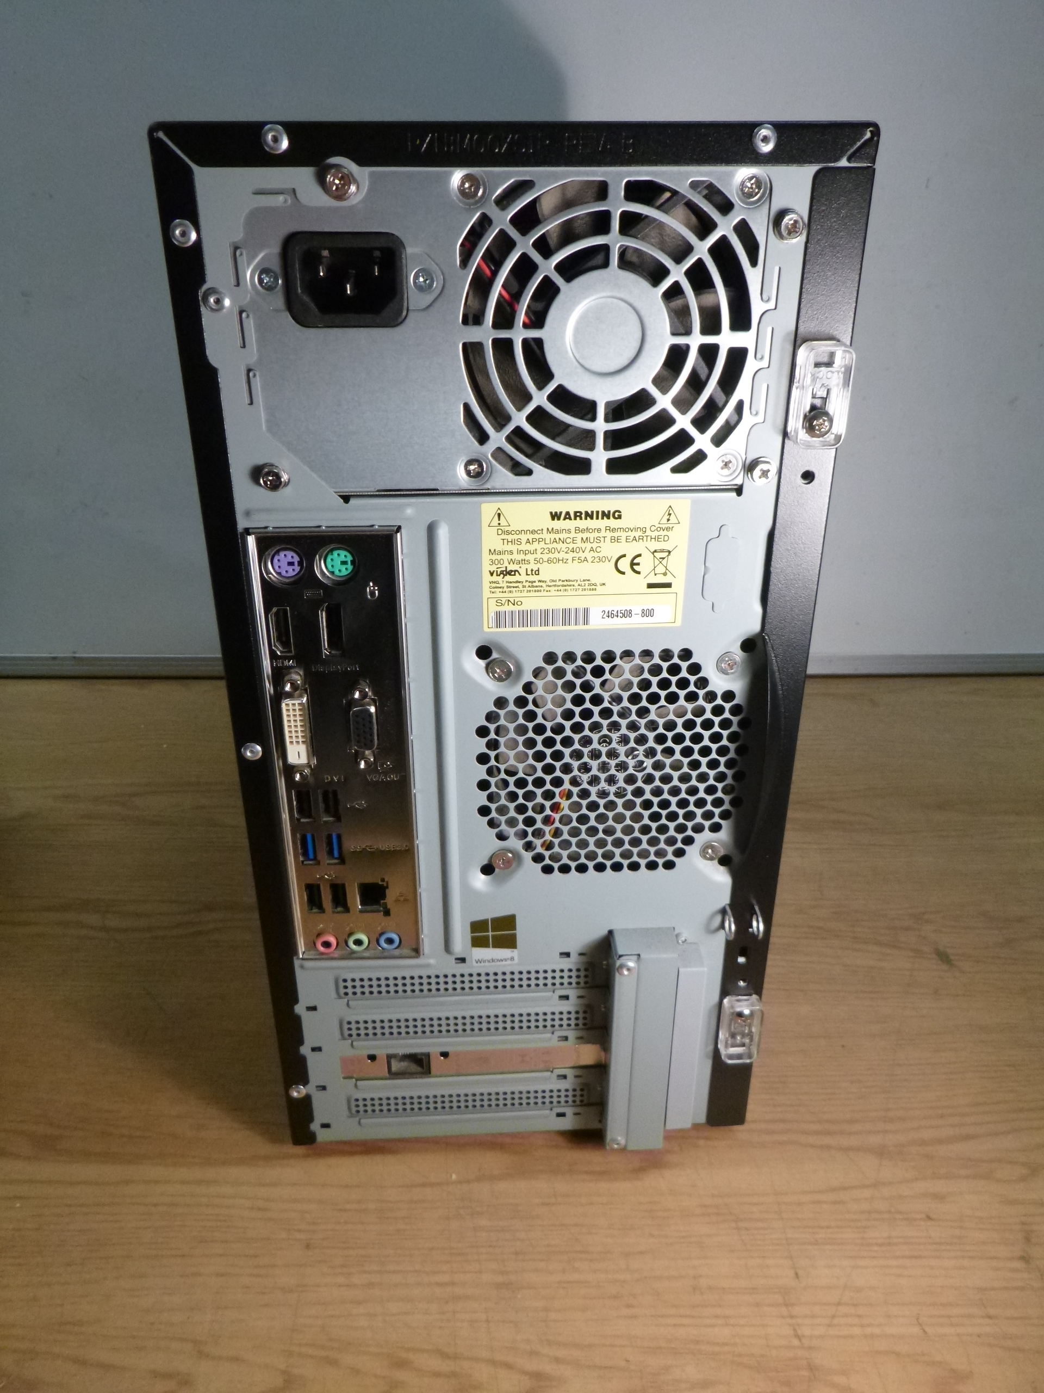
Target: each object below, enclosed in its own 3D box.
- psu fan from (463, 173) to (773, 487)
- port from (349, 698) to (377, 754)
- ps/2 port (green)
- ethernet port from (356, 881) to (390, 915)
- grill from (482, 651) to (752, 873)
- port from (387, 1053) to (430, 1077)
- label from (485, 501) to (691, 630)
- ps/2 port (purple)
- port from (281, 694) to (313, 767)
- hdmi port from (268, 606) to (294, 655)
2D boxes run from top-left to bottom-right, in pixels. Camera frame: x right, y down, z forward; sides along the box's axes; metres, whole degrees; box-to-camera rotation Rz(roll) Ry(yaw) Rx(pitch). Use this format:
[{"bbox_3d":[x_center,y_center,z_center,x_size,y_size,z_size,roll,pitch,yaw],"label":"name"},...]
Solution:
[{"bbox_3d":[0.022,-0.102,0.279,0.080,0.079,0.021,-2,27,-3],"label":"psu fan"},{"bbox_3d":[-0.050,0.008,0.321,0.009,0.017,0.010,-2,27,-3],"label":"port"},{"bbox_3d":[-0.054,-0.041,0.295,0.011,0.011,0.009,-2,27,-3],"label":"ps/2 port (green)"},{"bbox_3d":[-0.052,0.068,0.358,0.011,0.015,0.012,-2,27,-3],"label":"ethernet port"},{"bbox_3d":[0.030,0.021,0.330,0.089,0.087,0.003,-2,27,-3],"label":"grill"},{"bbox_3d":[-0.043,0.140,0.390,0.017,0.012,0.009,-1,27,-2],"label":"port"},{"bbox_3d":[0.019,-0.039,0.299,0.061,0.040,0.001,-2,27,-3],"label":"label"},{"bbox_3d":[-0.069,-0.040,0.294,0.011,0.011,0.009,-2,27,-3],"label":"ps/2 port (purple)"},{"bbox_3d":[-0.071,0.009,0.320,0.009,0.024,0.010,-2,27,-3],"label":"port"},{"bbox_3d":[-0.073,-0.022,0.308,0.006,0.015,0.009,-2,27,-3],"label":"hdmi port"}]

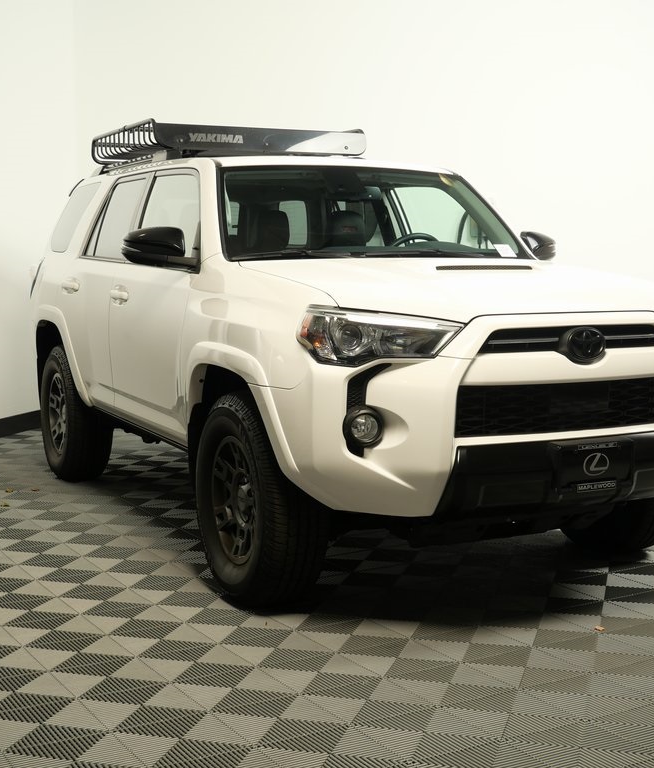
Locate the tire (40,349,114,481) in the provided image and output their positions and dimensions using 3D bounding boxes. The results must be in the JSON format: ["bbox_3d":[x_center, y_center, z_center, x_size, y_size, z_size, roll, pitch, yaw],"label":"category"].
[{"bbox_3d":[-1.458,0.166,6.845,0.270,0.790,0.790,-3,6,-25],"label":"tire"}]

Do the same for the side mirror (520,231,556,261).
[{"bbox_3d":[1.013,-0.657,5.661,0.250,0.160,0.150,-3,6,-25],"label":"side mirror"}]

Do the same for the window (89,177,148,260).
[{"bbox_3d":[-1.045,-0.814,5.945,0.070,0.420,0.790,18,-3,-26],"label":"window"}]

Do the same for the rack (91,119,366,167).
[{"bbox_3d":[-0.587,-1.331,6.718,1.210,0.180,1.330,-3,6,-25],"label":"rack"}]

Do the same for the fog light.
[{"bbox_3d":[0.118,0.140,3.780,0.145,0.145,0.110,-2,6,-16],"label":"fog light"}]

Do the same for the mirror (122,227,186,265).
[{"bbox_3d":[-0.708,-0.564,4.839,0.250,0.160,0.150,-3,6,-25],"label":"mirror"}]

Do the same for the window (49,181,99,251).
[{"bbox_3d":[-1.495,-0.959,6.918,0.070,0.390,0.780,18,-3,-21],"label":"window"}]

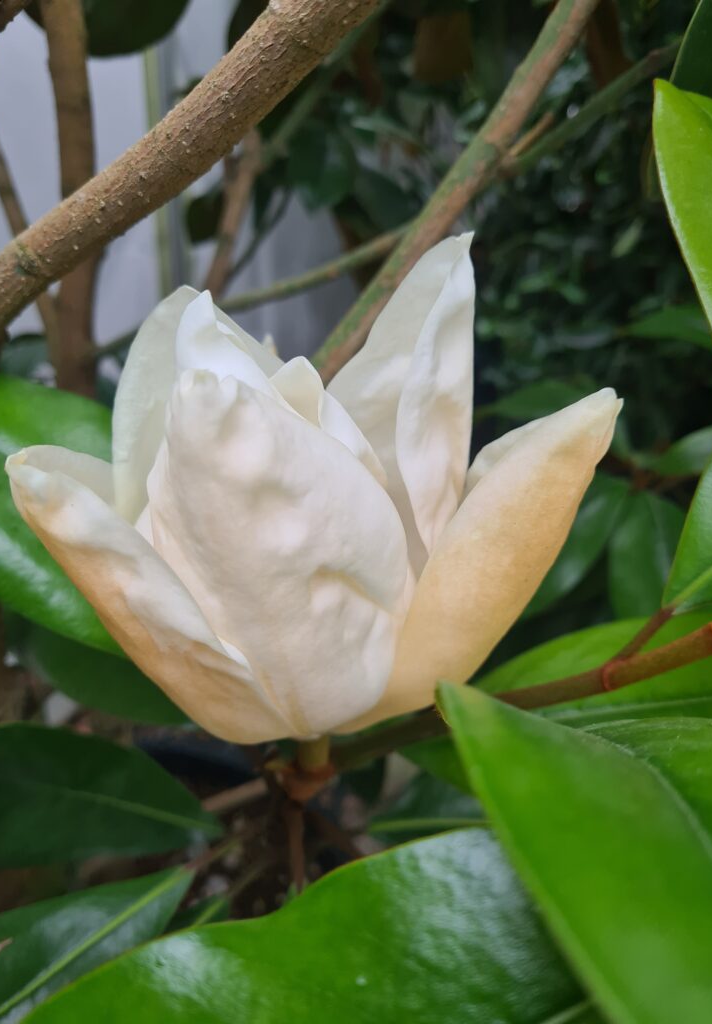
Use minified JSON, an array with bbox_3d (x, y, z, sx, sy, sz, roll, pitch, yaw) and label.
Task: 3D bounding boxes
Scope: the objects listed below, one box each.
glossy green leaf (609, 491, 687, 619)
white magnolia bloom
[{"bbox_3d":[0.227,0.034,0.600,0.058,0.105,0.022,-2,-18,-1],"label":"glossy green leaf"},{"bbox_3d":[-0.013,-0.007,0.240,0.188,0.152,0.165,-1,17,-3],"label":"white magnolia bloom"}]

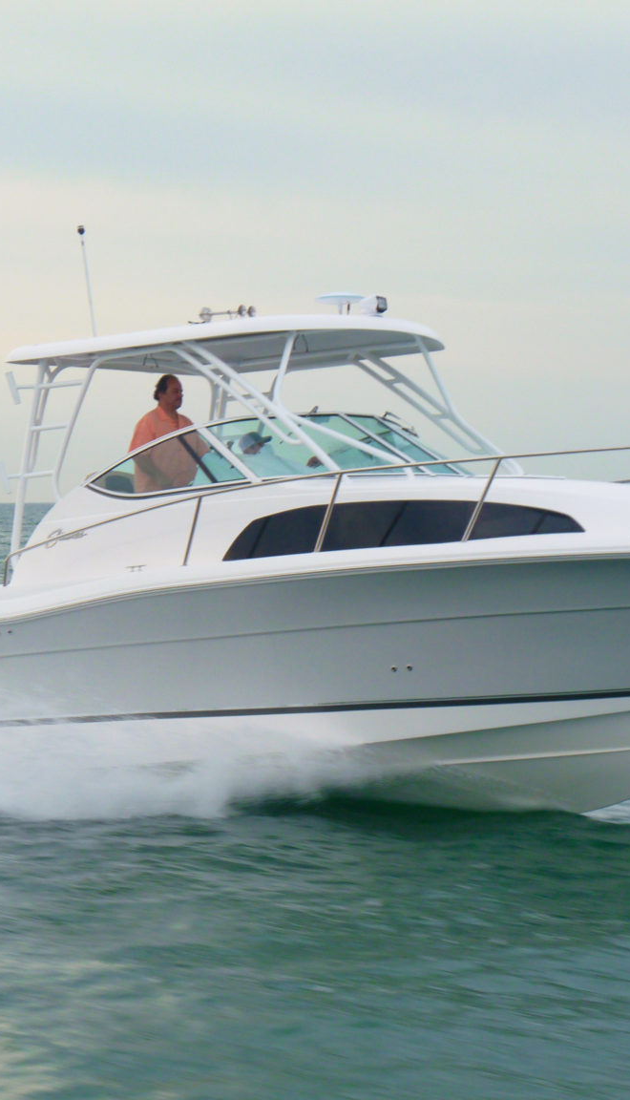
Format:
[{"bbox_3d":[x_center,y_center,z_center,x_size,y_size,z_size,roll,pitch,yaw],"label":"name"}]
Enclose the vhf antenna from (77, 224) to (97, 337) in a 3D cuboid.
[{"bbox_3d":[-1.713,-2.037,29.107,0.050,0.860,0.050,-10,-5,36],"label":"vhf antenna"}]

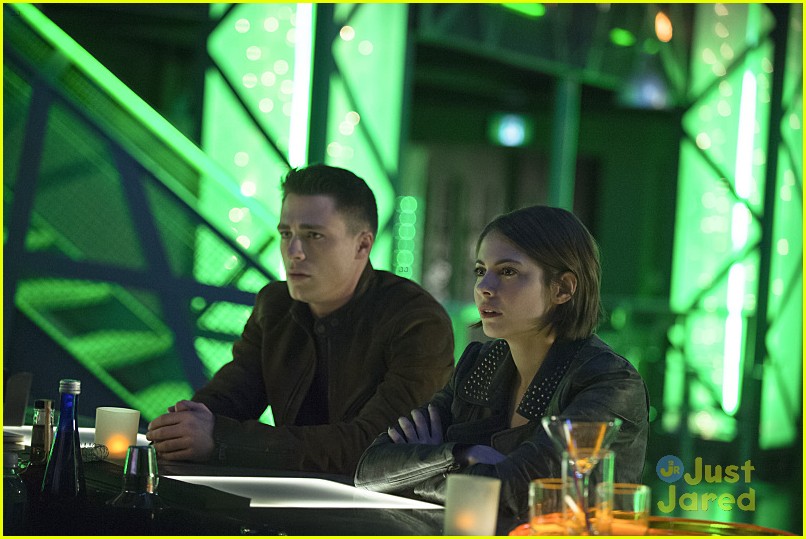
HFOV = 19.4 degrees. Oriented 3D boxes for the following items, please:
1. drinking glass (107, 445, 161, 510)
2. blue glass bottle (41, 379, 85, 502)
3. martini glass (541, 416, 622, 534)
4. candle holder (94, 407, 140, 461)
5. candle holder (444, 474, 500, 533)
[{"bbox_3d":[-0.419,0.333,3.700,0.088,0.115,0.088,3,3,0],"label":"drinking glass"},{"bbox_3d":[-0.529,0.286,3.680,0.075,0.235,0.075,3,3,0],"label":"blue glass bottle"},{"bbox_3d":[0.248,0.301,3.330,0.113,0.178,0.113,3,3,0],"label":"martini glass"},{"bbox_3d":[-0.495,0.287,4.080,0.075,0.086,0.075,3,3,0],"label":"candle holder"},{"bbox_3d":[0.098,0.343,3.380,0.076,0.087,0.076,3,3,0],"label":"candle holder"}]

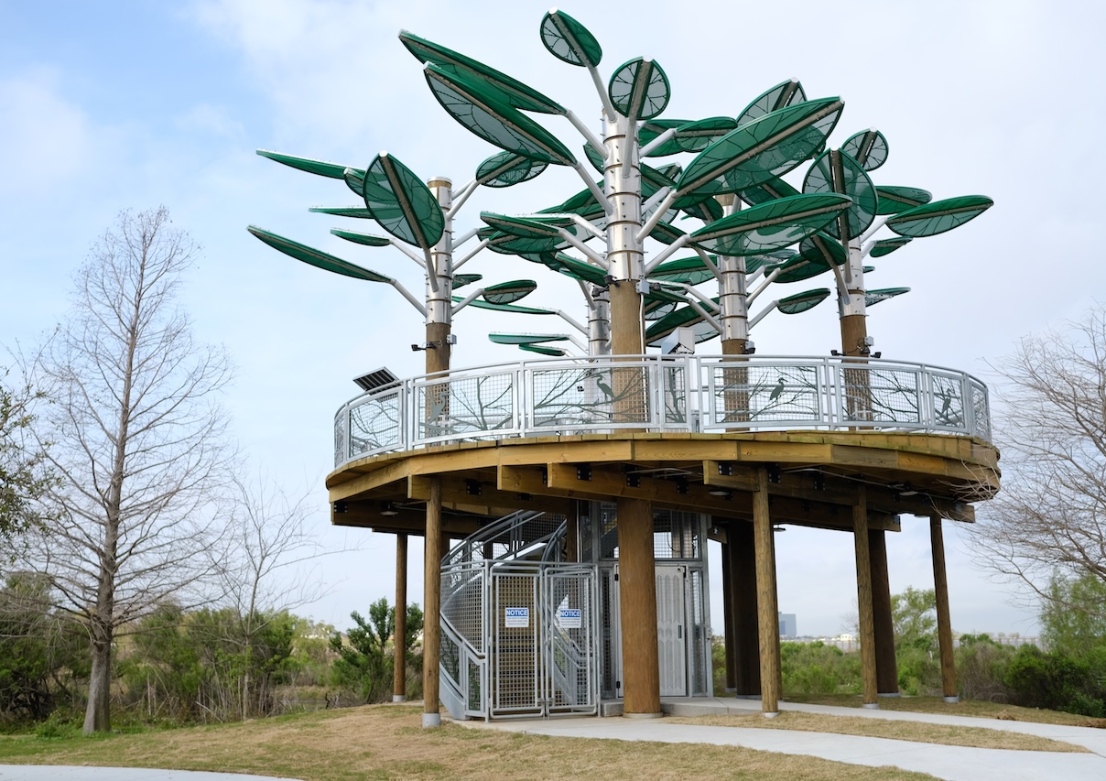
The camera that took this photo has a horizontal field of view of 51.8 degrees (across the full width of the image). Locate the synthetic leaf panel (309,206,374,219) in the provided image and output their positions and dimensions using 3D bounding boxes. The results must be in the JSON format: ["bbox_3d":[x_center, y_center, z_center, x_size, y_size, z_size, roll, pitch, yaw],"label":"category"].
[{"bbox_3d":[-4.117,-3.708,23.686,2.780,0.180,1.200,8,3,35],"label":"synthetic leaf panel"}]

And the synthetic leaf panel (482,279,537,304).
[{"bbox_3d":[-0.827,-1.966,22.318,1.431,0.170,0.800,-12,-16,-44],"label":"synthetic leaf panel"}]

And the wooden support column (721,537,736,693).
[{"bbox_3d":[3.578,4.519,23.160,0.210,3.142,0.210,-1,-12,0],"label":"wooden support column"}]

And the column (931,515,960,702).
[{"bbox_3d":[6.326,3.430,18.470,0.235,3.098,0.235,-5,-13,18],"label":"column"}]

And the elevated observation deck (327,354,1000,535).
[{"bbox_3d":[1.845,1.473,20.598,11.600,1.930,11.600,-2,-12,5],"label":"elevated observation deck"}]

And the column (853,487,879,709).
[{"bbox_3d":[4.646,3.087,17.016,0.240,3.189,0.240,-4,-13,15],"label":"column"}]

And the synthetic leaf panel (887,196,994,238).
[{"bbox_3d":[7.890,-3.551,22.989,2.768,0.200,1.220,-11,-26,-22],"label":"synthetic leaf panel"}]

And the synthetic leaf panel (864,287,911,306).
[{"bbox_3d":[6.684,-1.852,23.191,1.150,0.220,2.500,-25,-9,28],"label":"synthetic leaf panel"}]

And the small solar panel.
[{"bbox_3d":[-2.865,-0.073,19.061,0.610,0.050,1.150,45,-32,-20],"label":"small solar panel"}]

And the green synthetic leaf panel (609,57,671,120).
[{"bbox_3d":[1.249,-4.272,16.315,0.880,0.170,1.284,9,-27,-3],"label":"green synthetic leaf panel"}]

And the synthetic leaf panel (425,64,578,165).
[{"bbox_3d":[-0.761,-3.913,16.500,2.590,0.230,1.200,28,-9,-25],"label":"synthetic leaf panel"}]

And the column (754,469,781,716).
[{"bbox_3d":[2.843,2.670,15.275,0.220,3.254,0.220,-1,-12,0],"label":"column"}]

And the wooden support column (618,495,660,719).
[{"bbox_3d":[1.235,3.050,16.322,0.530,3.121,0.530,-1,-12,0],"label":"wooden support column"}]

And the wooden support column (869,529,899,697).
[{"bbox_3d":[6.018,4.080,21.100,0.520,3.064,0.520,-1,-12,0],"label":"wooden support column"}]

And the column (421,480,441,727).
[{"bbox_3d":[-1.644,2.879,15.650,0.215,3.365,0.215,-1,-12,0],"label":"column"}]

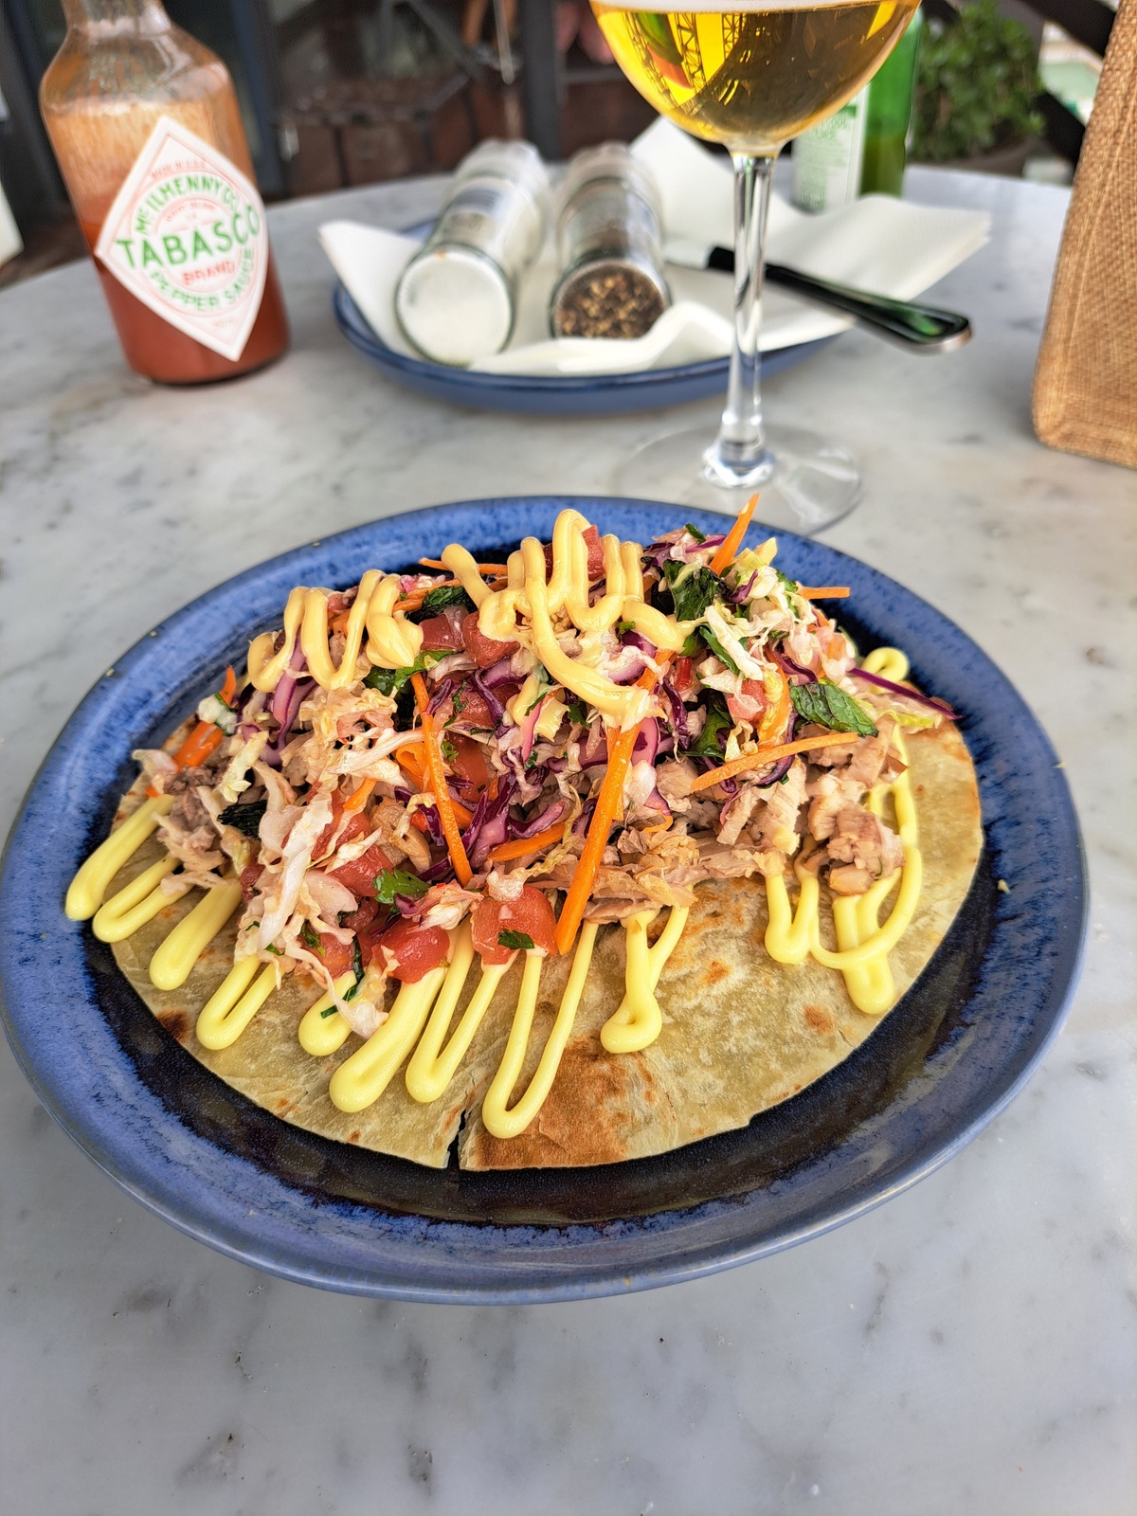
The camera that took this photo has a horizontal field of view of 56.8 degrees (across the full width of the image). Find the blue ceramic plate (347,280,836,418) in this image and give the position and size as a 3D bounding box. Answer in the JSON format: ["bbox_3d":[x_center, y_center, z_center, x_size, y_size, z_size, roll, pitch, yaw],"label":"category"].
[{"bbox_3d":[0.018,-0.199,0.449,0.231,0.024,0.231,-3,43,3],"label":"blue ceramic plate"}]

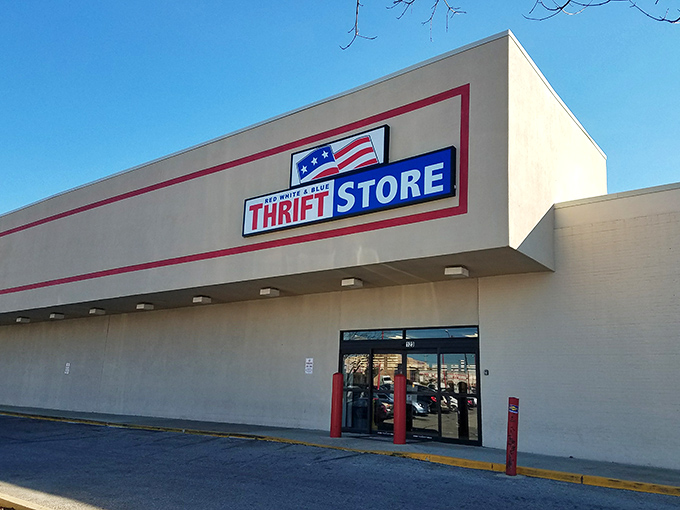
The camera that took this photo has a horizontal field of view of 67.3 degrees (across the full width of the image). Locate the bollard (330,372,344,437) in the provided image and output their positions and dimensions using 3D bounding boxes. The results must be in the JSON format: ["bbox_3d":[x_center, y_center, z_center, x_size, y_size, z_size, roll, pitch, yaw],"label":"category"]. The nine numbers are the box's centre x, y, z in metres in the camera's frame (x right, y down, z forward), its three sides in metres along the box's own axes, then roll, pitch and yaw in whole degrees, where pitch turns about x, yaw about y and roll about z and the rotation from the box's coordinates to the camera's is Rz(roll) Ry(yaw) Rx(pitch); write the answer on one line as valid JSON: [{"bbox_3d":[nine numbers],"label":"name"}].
[{"bbox_3d":[-0.063,3.594,12.252,0.265,1.465,0.265,2,-15,1],"label":"bollard"}]

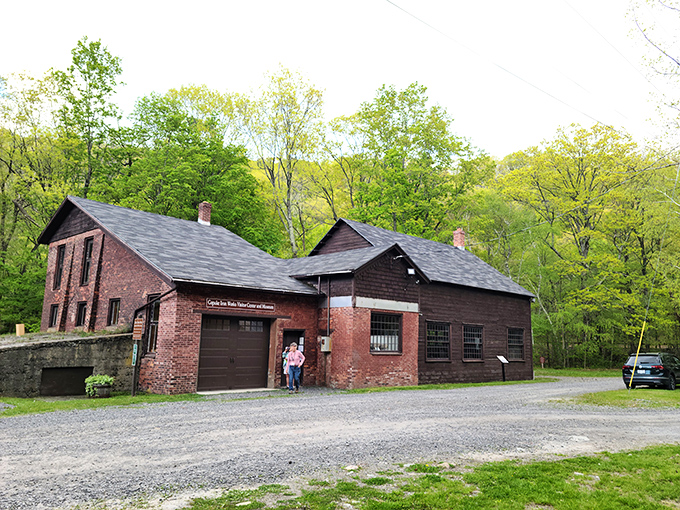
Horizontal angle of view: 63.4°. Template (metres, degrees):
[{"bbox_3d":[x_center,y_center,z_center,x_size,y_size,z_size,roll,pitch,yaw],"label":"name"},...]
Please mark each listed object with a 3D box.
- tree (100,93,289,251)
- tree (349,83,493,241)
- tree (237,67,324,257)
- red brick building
[{"bbox_3d":[-10.397,-2.816,37.840,12.820,18.040,12.180,2,-9,0],"label":"tree"},{"bbox_3d":[5.965,-2.770,40.944,10.920,21.440,10.380,2,-9,0],"label":"tree"},{"bbox_3d":[-4.625,-3.813,41.058,6.660,21.930,6.330,2,-9,0],"label":"tree"},{"bbox_3d":[-1.899,1.819,28.021,20.460,8.440,15.530,10,-12,-44],"label":"red brick building"}]

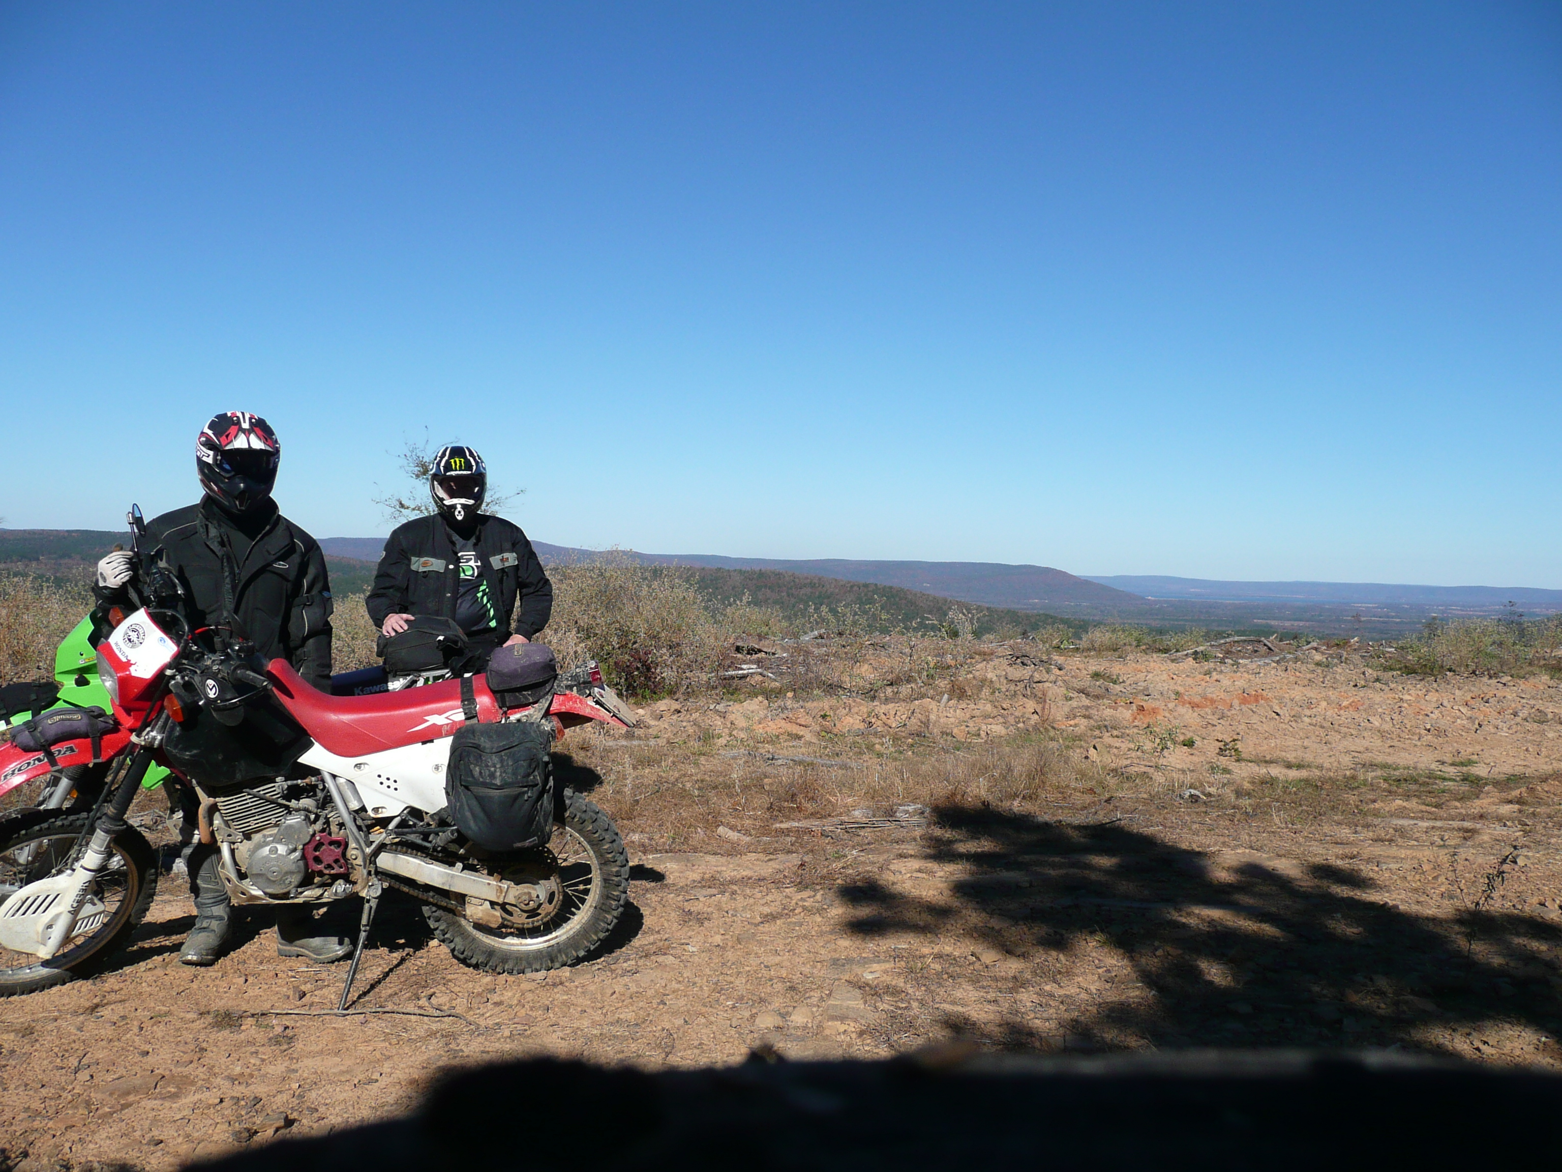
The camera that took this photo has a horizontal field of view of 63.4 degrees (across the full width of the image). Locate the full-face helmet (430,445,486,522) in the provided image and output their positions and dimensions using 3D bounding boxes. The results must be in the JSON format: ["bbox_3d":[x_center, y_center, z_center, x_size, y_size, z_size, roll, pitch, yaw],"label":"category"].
[{"bbox_3d":[-1.441,-0.461,5.650,0.250,0.280,0.345,1,14,-15],"label":"full-face helmet"}]

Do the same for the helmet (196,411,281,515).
[{"bbox_3d":[-1.756,-0.402,4.100,0.250,0.285,0.350,1,16,-29],"label":"helmet"}]

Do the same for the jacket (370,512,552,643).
[{"bbox_3d":[-1.425,-0.030,5.600,0.760,0.600,0.400,1,0,-17],"label":"jacket"}]

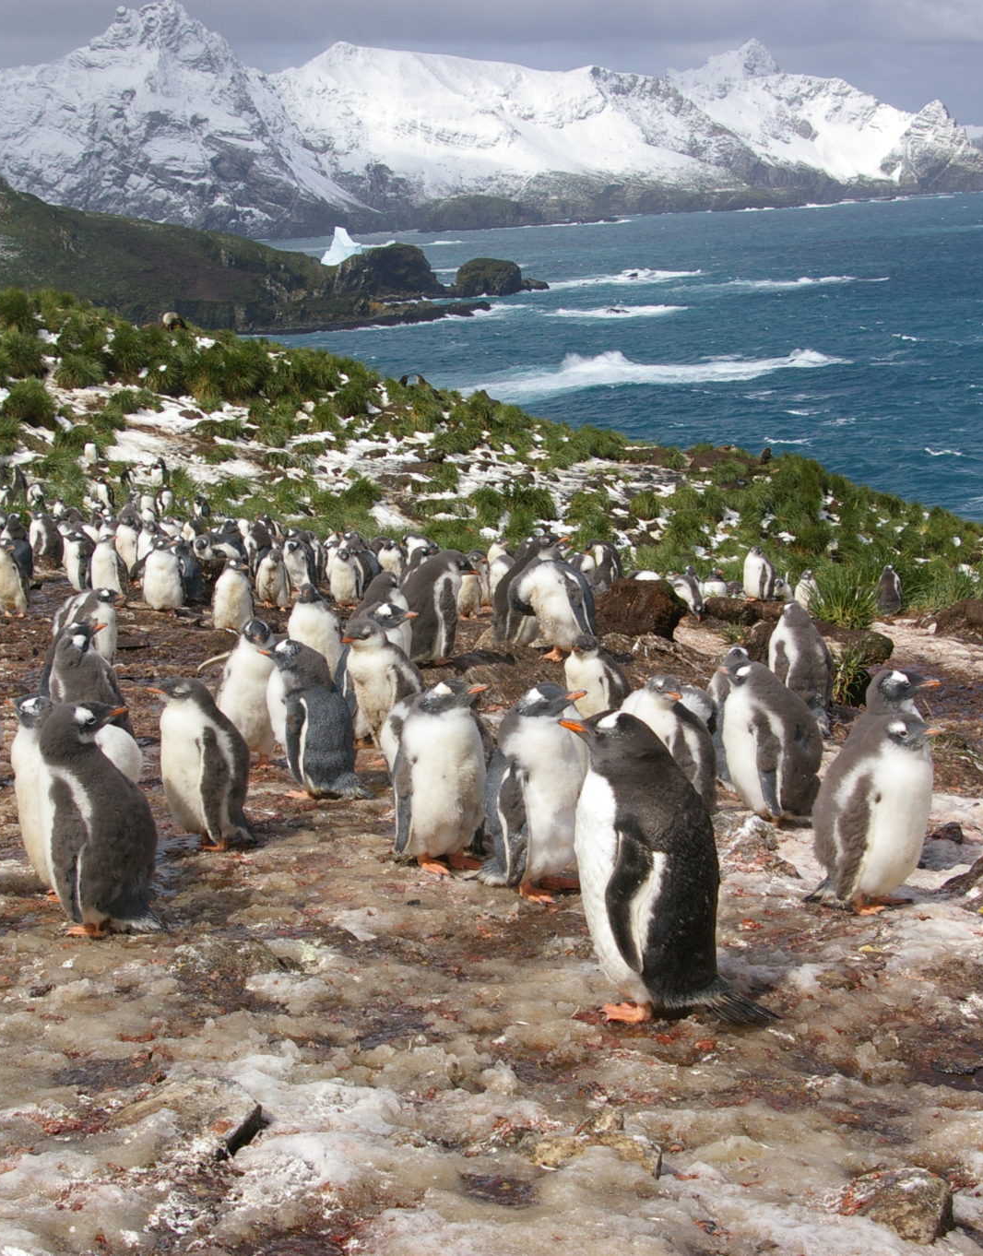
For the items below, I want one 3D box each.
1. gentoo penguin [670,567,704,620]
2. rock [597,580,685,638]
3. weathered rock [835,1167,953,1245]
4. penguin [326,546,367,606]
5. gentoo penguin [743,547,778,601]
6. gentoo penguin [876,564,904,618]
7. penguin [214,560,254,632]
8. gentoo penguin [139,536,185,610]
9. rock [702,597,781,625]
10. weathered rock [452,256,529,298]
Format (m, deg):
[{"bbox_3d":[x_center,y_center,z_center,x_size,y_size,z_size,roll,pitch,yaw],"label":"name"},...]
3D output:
[{"bbox_3d":[2.092,-0.370,21.800,0.360,0.520,0.240,4,14,26],"label":"gentoo penguin"},{"bbox_3d":[1.204,-0.144,16.600,0.720,0.440,0.600,-2,12,4],"label":"rock"},{"bbox_3d":[0.724,1.042,3.680,0.205,0.085,0.140,0,12,11],"label":"weathered rock"},{"bbox_3d":[-1.492,-0.536,21.200,0.350,0.640,0.310,-1,12,8],"label":"penguin"},{"bbox_3d":[3.003,-0.601,22.800,0.270,0.610,0.330,8,16,40],"label":"gentoo penguin"},{"bbox_3d":[4.443,-0.412,22.800,0.280,0.610,0.290,2,13,20],"label":"gentoo penguin"},{"bbox_3d":[-2.197,-0.272,17.500,0.340,0.660,0.310,-3,12,-2],"label":"penguin"},{"bbox_3d":[-2.780,-0.447,17.200,0.340,0.600,0.330,-3,12,-3],"label":"gentoo penguin"},{"bbox_3d":[2.469,-0.161,20.300,0.800,0.250,0.500,-1,12,7],"label":"rock"},{"bbox_3d":[-0.325,-154.702,900.000,33.000,16.500,27.000,-3,12,0],"label":"weathered rock"}]

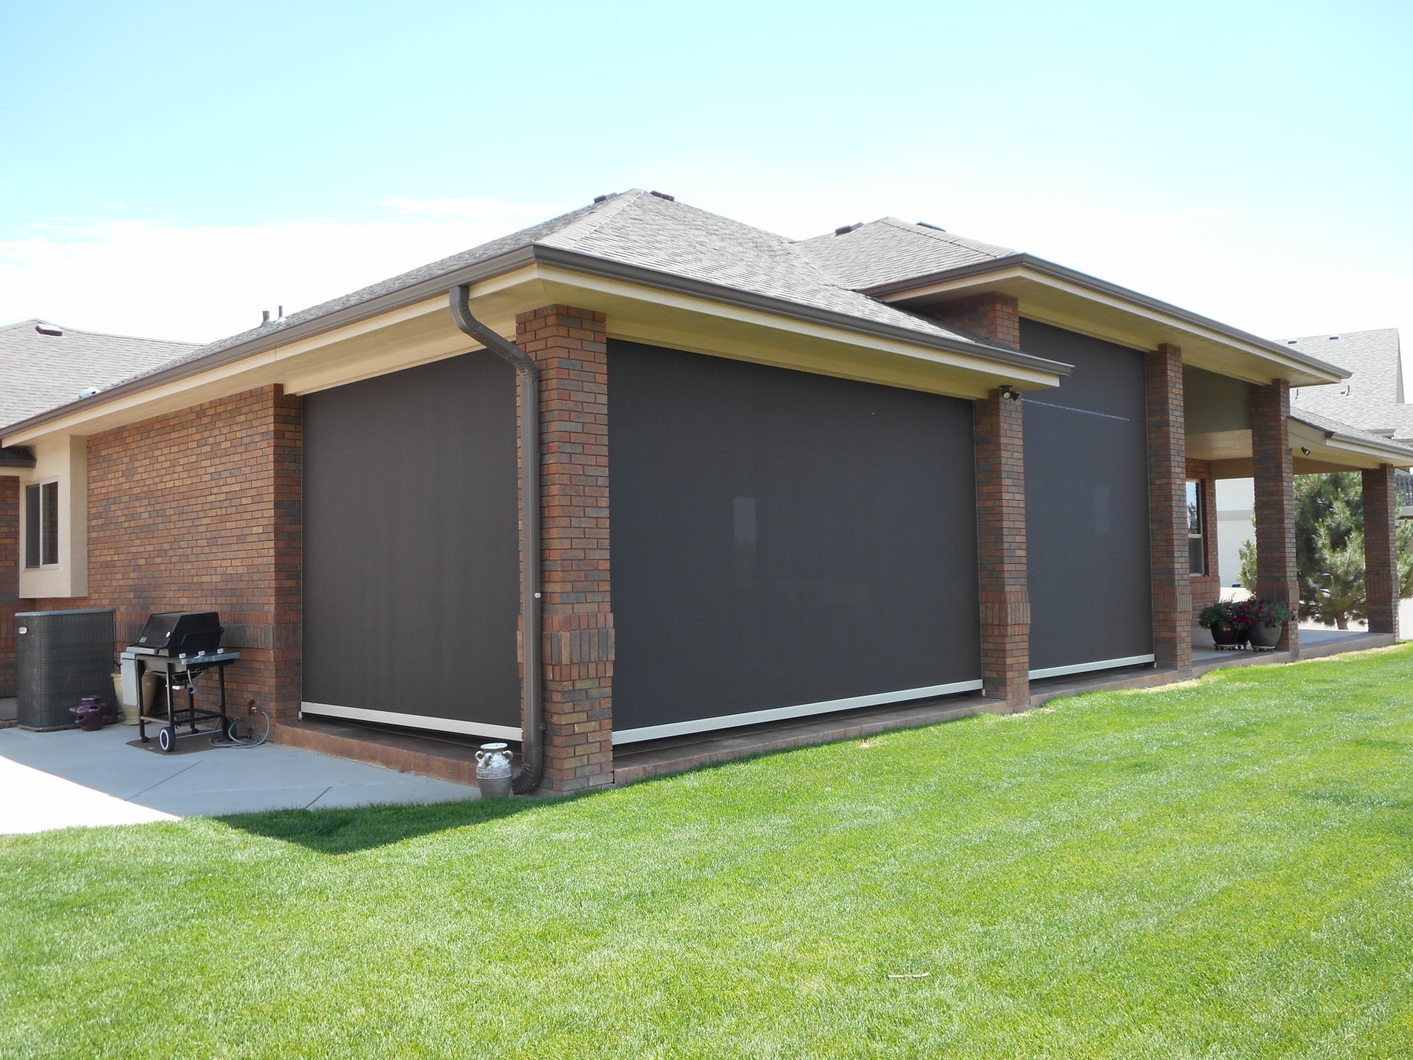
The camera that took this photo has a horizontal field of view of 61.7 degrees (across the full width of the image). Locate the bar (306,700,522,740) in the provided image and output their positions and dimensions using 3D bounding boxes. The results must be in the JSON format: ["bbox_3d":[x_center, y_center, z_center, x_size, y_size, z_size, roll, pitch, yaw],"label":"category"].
[{"bbox_3d":[-2.245,1.459,9.052,3.450,0.090,0.045,-3,-3,44],"label":"bar"}]

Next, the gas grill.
[{"bbox_3d":[-4.573,1.288,10.260,1.220,1.140,0.660,-3,-3,44],"label":"gas grill"}]

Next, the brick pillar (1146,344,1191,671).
[{"bbox_3d":[5.529,-0.257,14.338,0.430,3.900,0.430,-3,-3,44],"label":"brick pillar"}]

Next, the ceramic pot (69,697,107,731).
[{"bbox_3d":[-5.824,1.722,11.184,0.360,0.330,0.360,-3,-3,44],"label":"ceramic pot"}]

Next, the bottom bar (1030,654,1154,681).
[{"bbox_3d":[4.146,1.495,12.931,0.045,0.090,3.450,-3,-3,44],"label":"bottom bar"}]

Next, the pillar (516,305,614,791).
[{"bbox_3d":[-0.922,0.112,7.704,0.440,3.050,0.440,-3,-3,44],"label":"pillar"}]

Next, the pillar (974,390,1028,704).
[{"bbox_3d":[2.825,0.178,11.540,0.430,3.000,0.430,-3,-3,44],"label":"pillar"}]

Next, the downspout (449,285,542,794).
[{"bbox_3d":[-1.304,0.086,7.379,0.105,3.130,0.590,-3,-3,44],"label":"downspout"}]

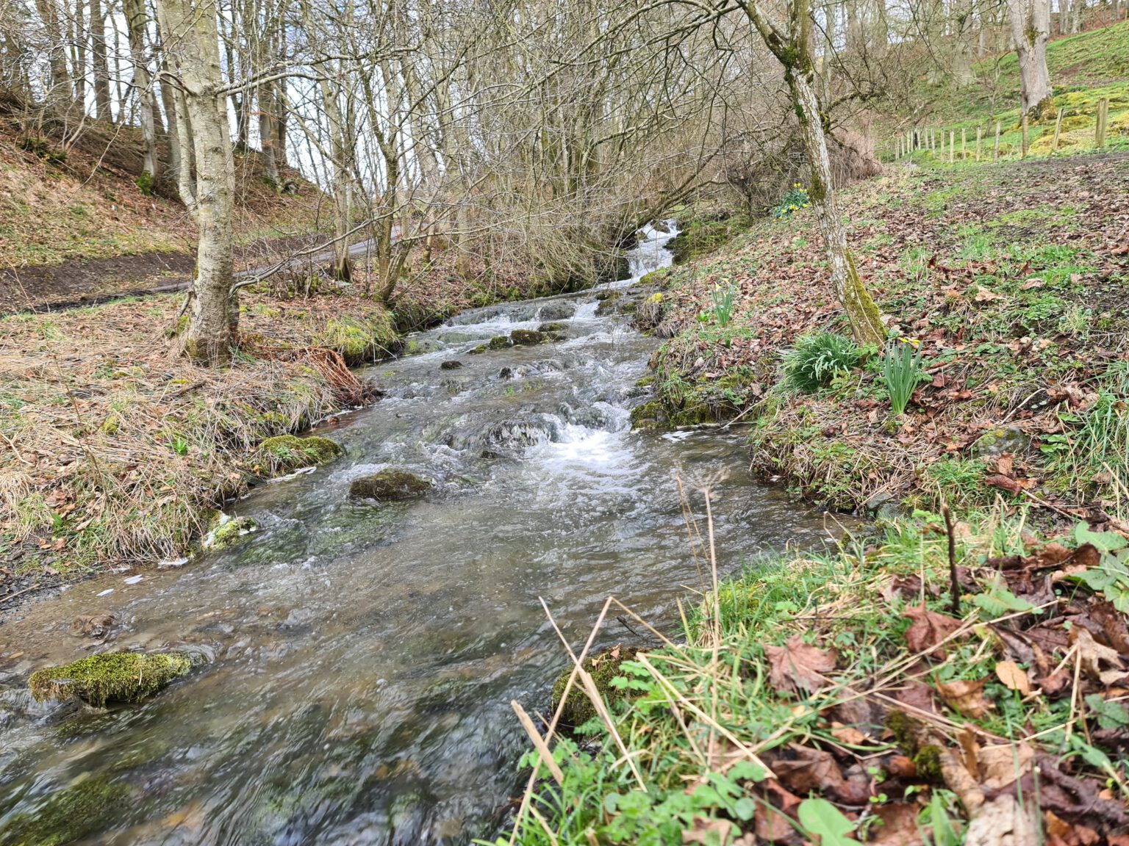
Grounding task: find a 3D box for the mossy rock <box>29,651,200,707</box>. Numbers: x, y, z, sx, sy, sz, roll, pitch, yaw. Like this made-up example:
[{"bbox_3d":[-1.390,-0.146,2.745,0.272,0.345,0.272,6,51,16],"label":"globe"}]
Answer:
[{"bbox_3d":[-1.155,0.660,2.100,0.400,0.090,0.180,-2,9,-15],"label":"mossy rock"}]

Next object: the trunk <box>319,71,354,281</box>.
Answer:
[{"bbox_3d":[-2.886,-3.125,10.300,0.310,2.600,0.310,0,9,0],"label":"trunk"}]

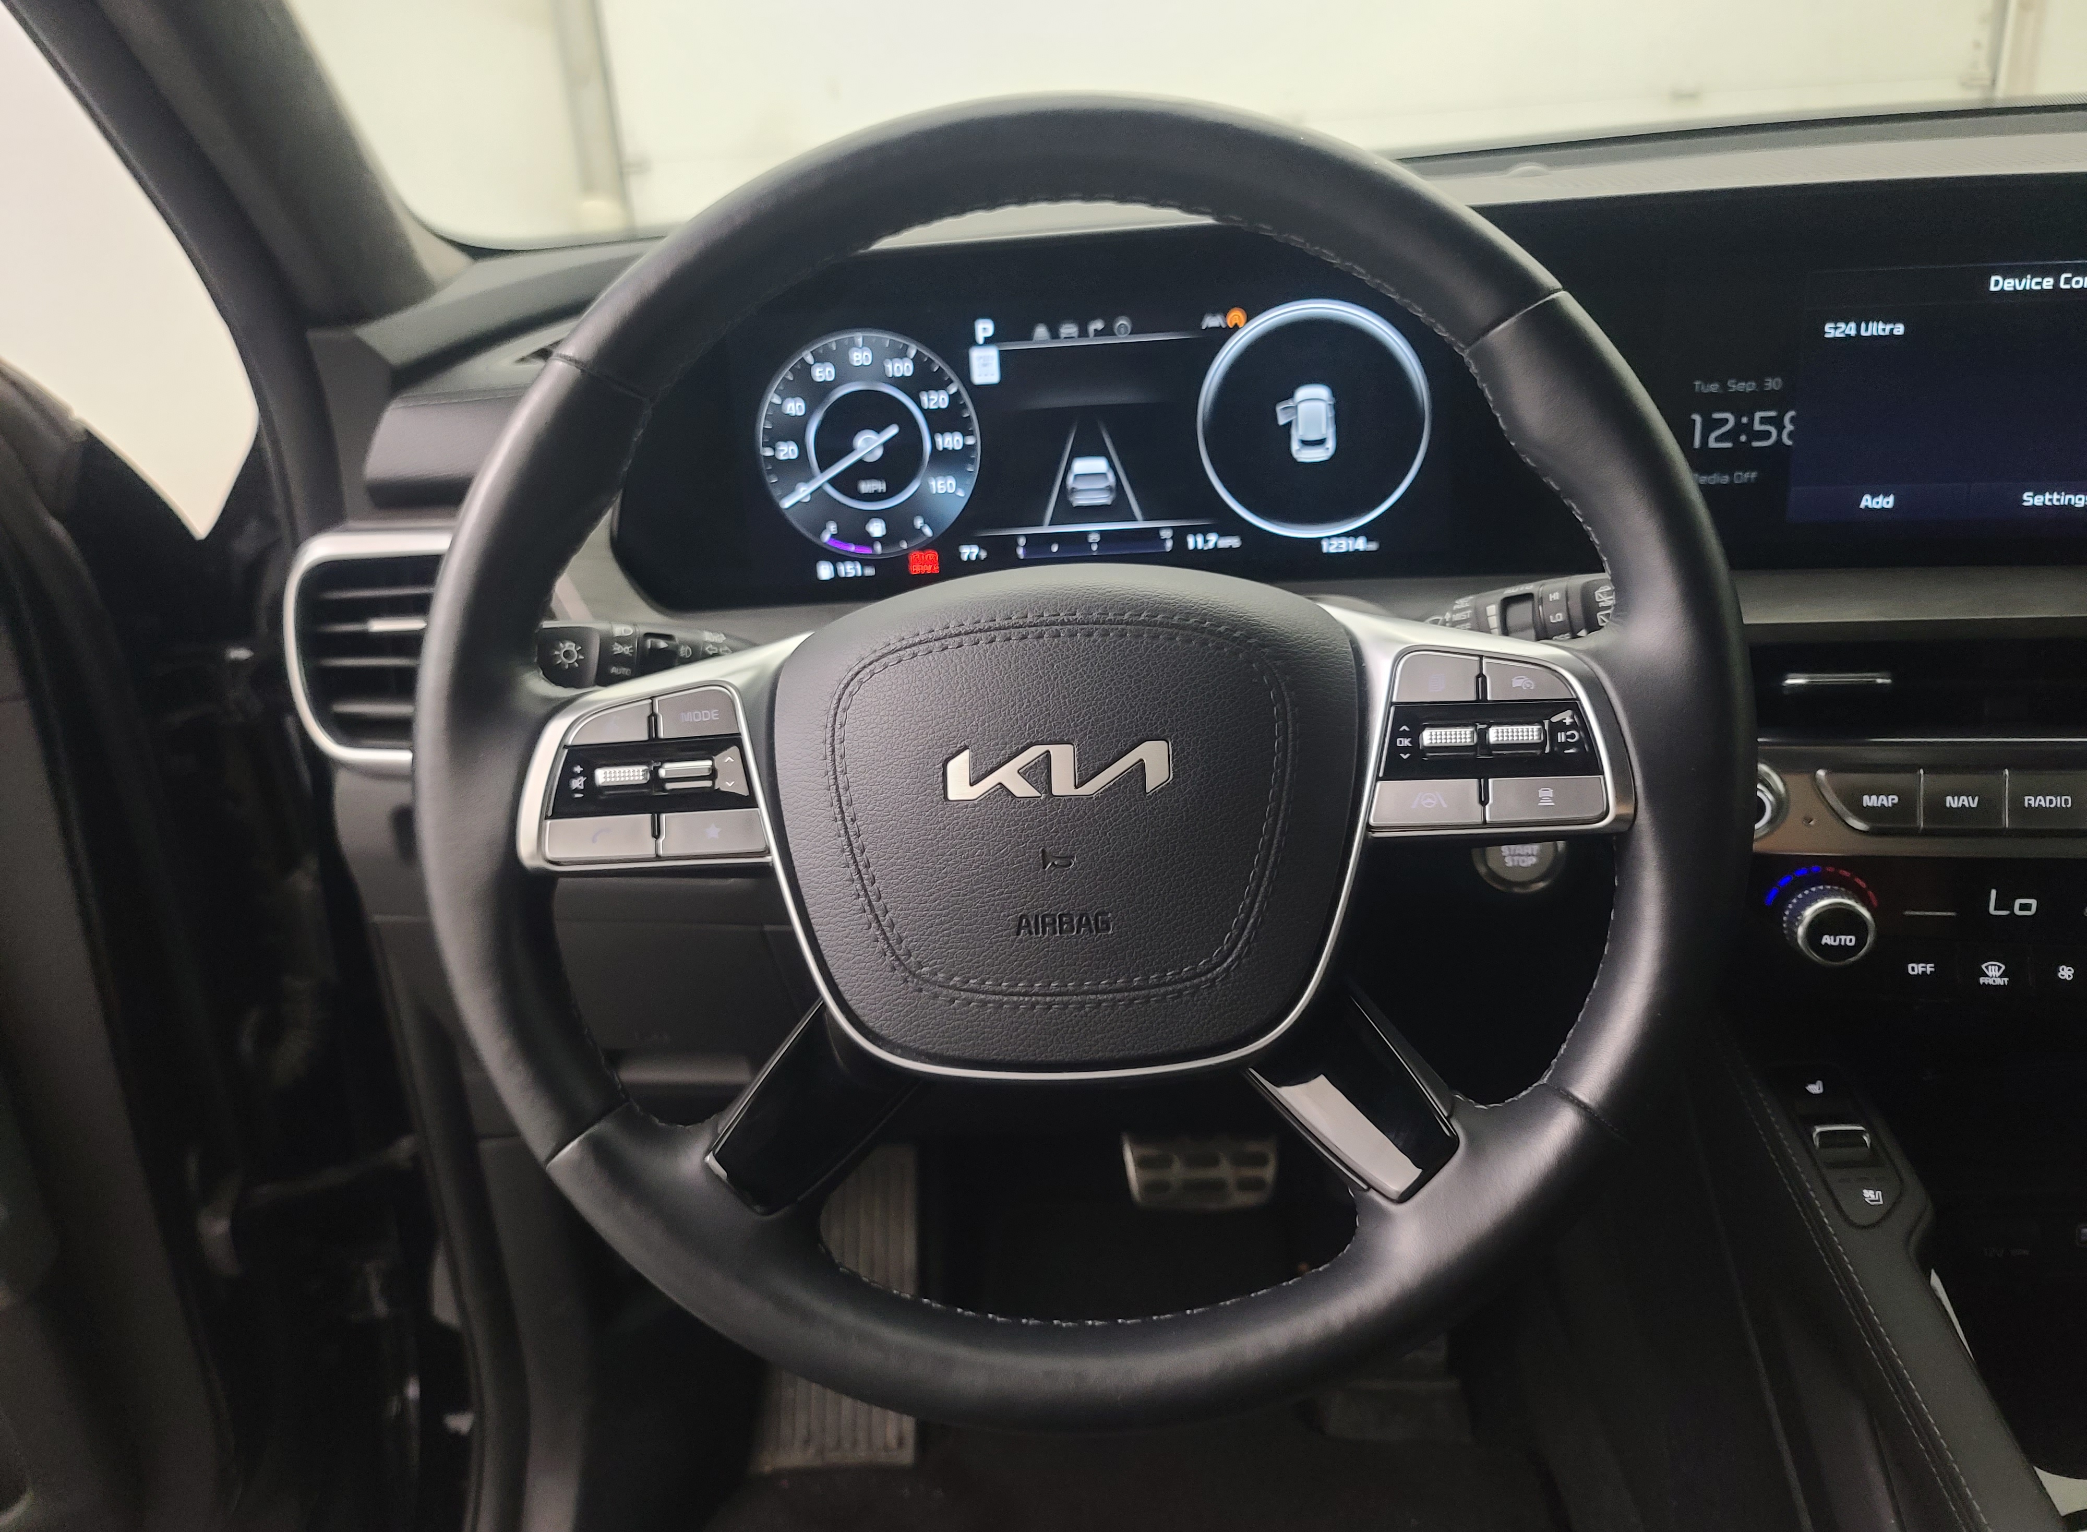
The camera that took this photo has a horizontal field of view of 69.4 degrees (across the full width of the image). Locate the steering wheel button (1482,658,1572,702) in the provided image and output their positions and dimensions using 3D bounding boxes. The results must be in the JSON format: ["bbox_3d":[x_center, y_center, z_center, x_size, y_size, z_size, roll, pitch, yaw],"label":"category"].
[{"bbox_3d":[0.136,-0.024,0.423,0.024,0.013,0.006,-3,-5,16],"label":"steering wheel button"}]

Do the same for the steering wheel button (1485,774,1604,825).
[{"bbox_3d":[0.141,0.010,0.424,0.033,0.013,0.006,-1,-3,3],"label":"steering wheel button"}]

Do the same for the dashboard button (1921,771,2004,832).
[{"bbox_3d":[0.355,0.014,0.583,0.030,0.022,0.007,0,4,9],"label":"dashboard button"}]

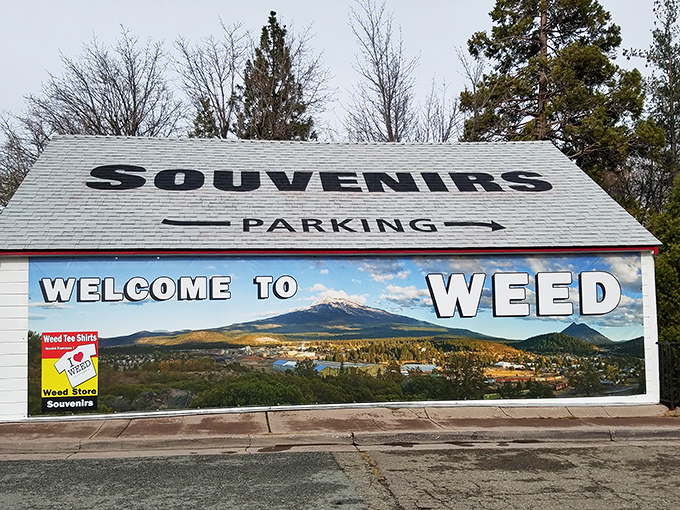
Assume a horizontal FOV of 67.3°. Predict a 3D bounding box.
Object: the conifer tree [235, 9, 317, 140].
[{"bbox_3d":[-2.782,-4.054,21.700,4.200,12.800,4.200,-1,-3,0],"label":"conifer tree"}]

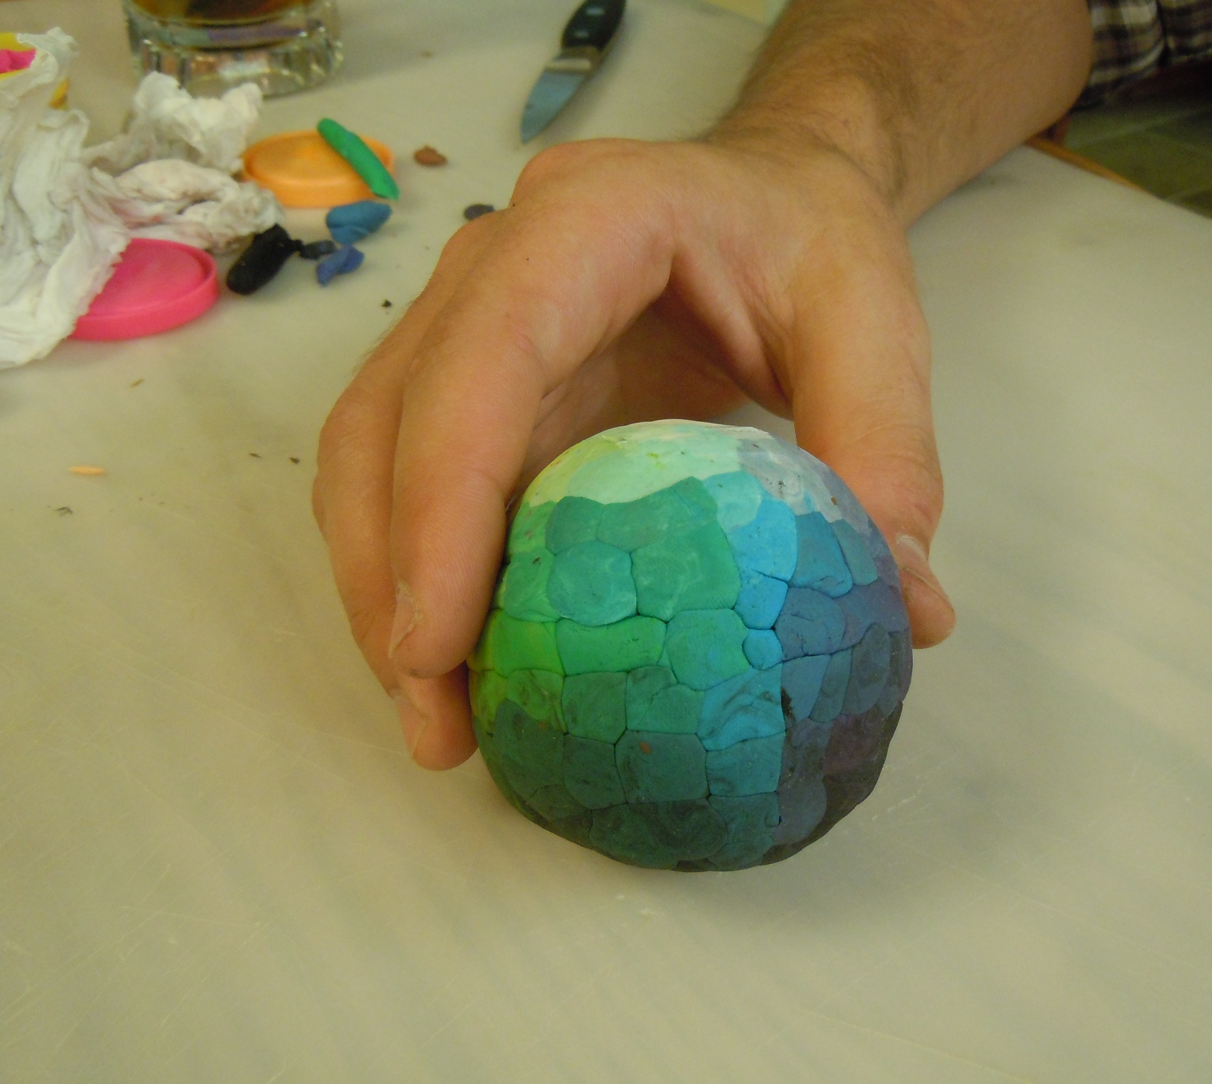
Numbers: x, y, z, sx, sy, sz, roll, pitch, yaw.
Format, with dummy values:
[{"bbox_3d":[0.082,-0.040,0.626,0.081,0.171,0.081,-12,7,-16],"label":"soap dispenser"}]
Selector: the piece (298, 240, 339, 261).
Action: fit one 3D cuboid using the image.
[{"bbox_3d":[-0.101,-0.102,0.442,0.013,0.006,0.008,-8,39,-11],"label":"piece"}]

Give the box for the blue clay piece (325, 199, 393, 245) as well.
[{"bbox_3d":[-0.090,-0.116,0.454,0.022,0.013,0.014,-12,40,-16],"label":"blue clay piece"}]

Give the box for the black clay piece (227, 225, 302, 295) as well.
[{"bbox_3d":[-0.116,-0.096,0.430,0.013,0.012,0.036,8,39,9],"label":"black clay piece"}]

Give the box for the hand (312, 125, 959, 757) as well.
[{"bbox_3d":[0.014,-0.032,0.265,0.120,0.085,0.170,8,39,9],"label":"hand"}]

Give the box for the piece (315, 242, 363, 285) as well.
[{"bbox_3d":[-0.091,-0.095,0.431,0.011,0.009,0.017,26,45,28],"label":"piece"}]

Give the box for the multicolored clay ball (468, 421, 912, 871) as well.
[{"bbox_3d":[0.015,0.018,0.225,0.079,0.078,0.079,1,38,-1],"label":"multicolored clay ball"}]

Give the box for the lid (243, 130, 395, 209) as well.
[{"bbox_3d":[-0.114,-0.150,0.499,0.058,0.009,0.058,1,38,-1],"label":"lid"}]

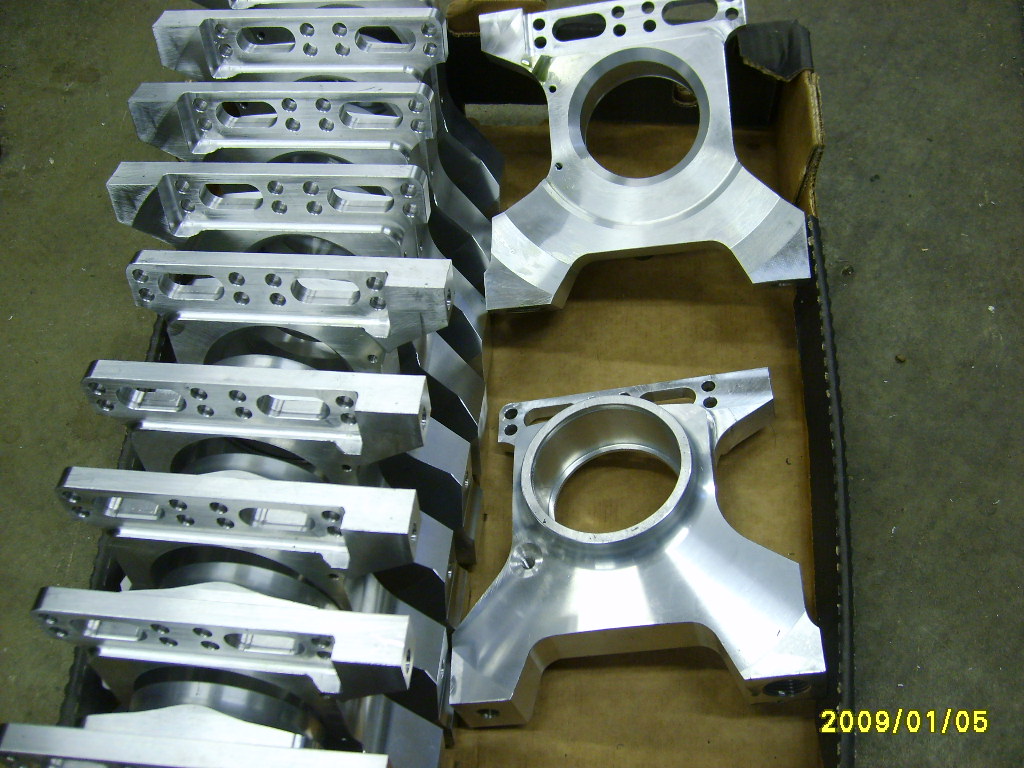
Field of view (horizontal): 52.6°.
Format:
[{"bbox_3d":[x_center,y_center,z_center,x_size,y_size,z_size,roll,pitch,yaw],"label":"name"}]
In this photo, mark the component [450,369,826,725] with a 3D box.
[{"bbox_3d":[0.052,0.067,0.494,0.164,0.058,0.163,-9,53,12],"label":"component"}]

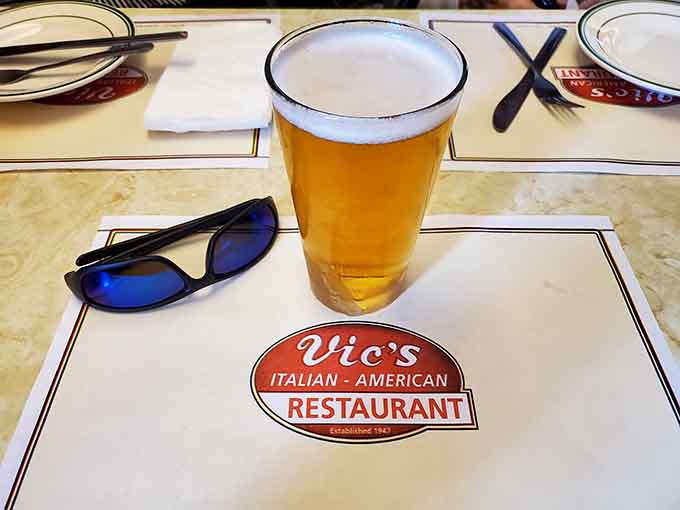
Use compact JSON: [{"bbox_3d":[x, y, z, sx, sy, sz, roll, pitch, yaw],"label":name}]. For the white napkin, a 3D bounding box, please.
[{"bbox_3d":[-0.112,-0.179,0.492,0.106,0.014,0.170,0,50,0],"label":"white napkin"}]

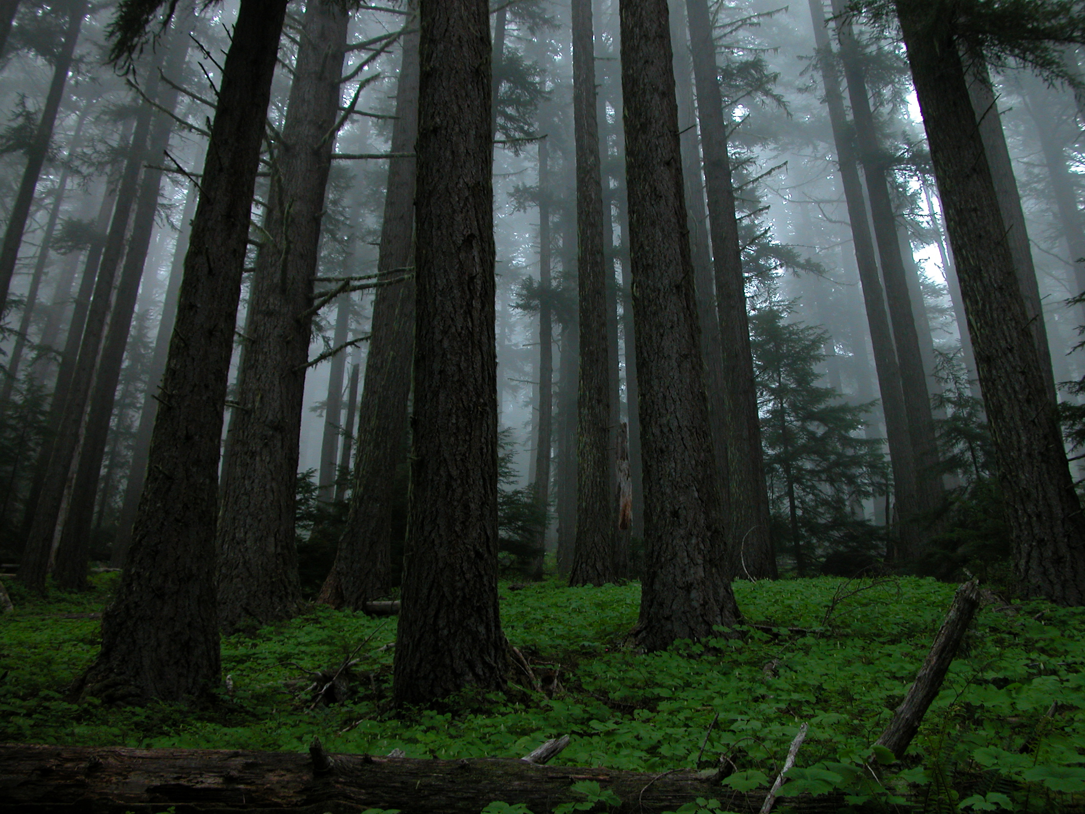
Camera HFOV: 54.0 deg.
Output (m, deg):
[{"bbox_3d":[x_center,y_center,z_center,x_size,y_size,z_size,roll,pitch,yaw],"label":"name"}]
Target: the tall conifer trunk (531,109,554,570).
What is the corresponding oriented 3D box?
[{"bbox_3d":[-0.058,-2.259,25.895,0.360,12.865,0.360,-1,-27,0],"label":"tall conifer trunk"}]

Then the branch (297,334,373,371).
[{"bbox_3d":[-2.431,-0.641,12.500,0.820,0.340,0.400,-1,-27,0],"label":"branch"}]

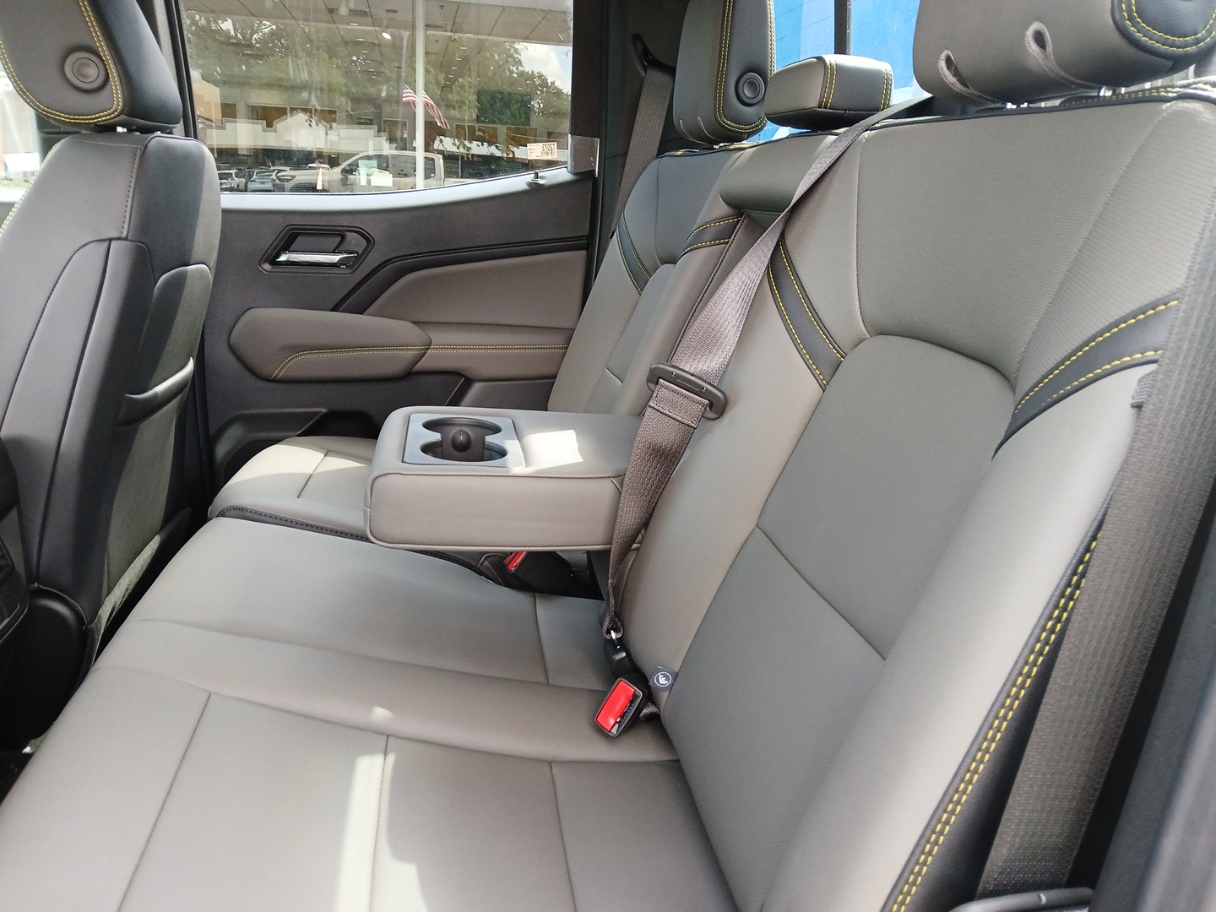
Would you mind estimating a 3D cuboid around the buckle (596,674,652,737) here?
[{"bbox_3d":[0.015,0.208,0.759,0.024,0.041,0.060,30,-5,17],"label":"buckle"}]

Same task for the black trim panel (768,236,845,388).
[{"bbox_3d":[0.159,-0.115,0.735,0.035,0.060,0.200,18,35,-15],"label":"black trim panel"}]

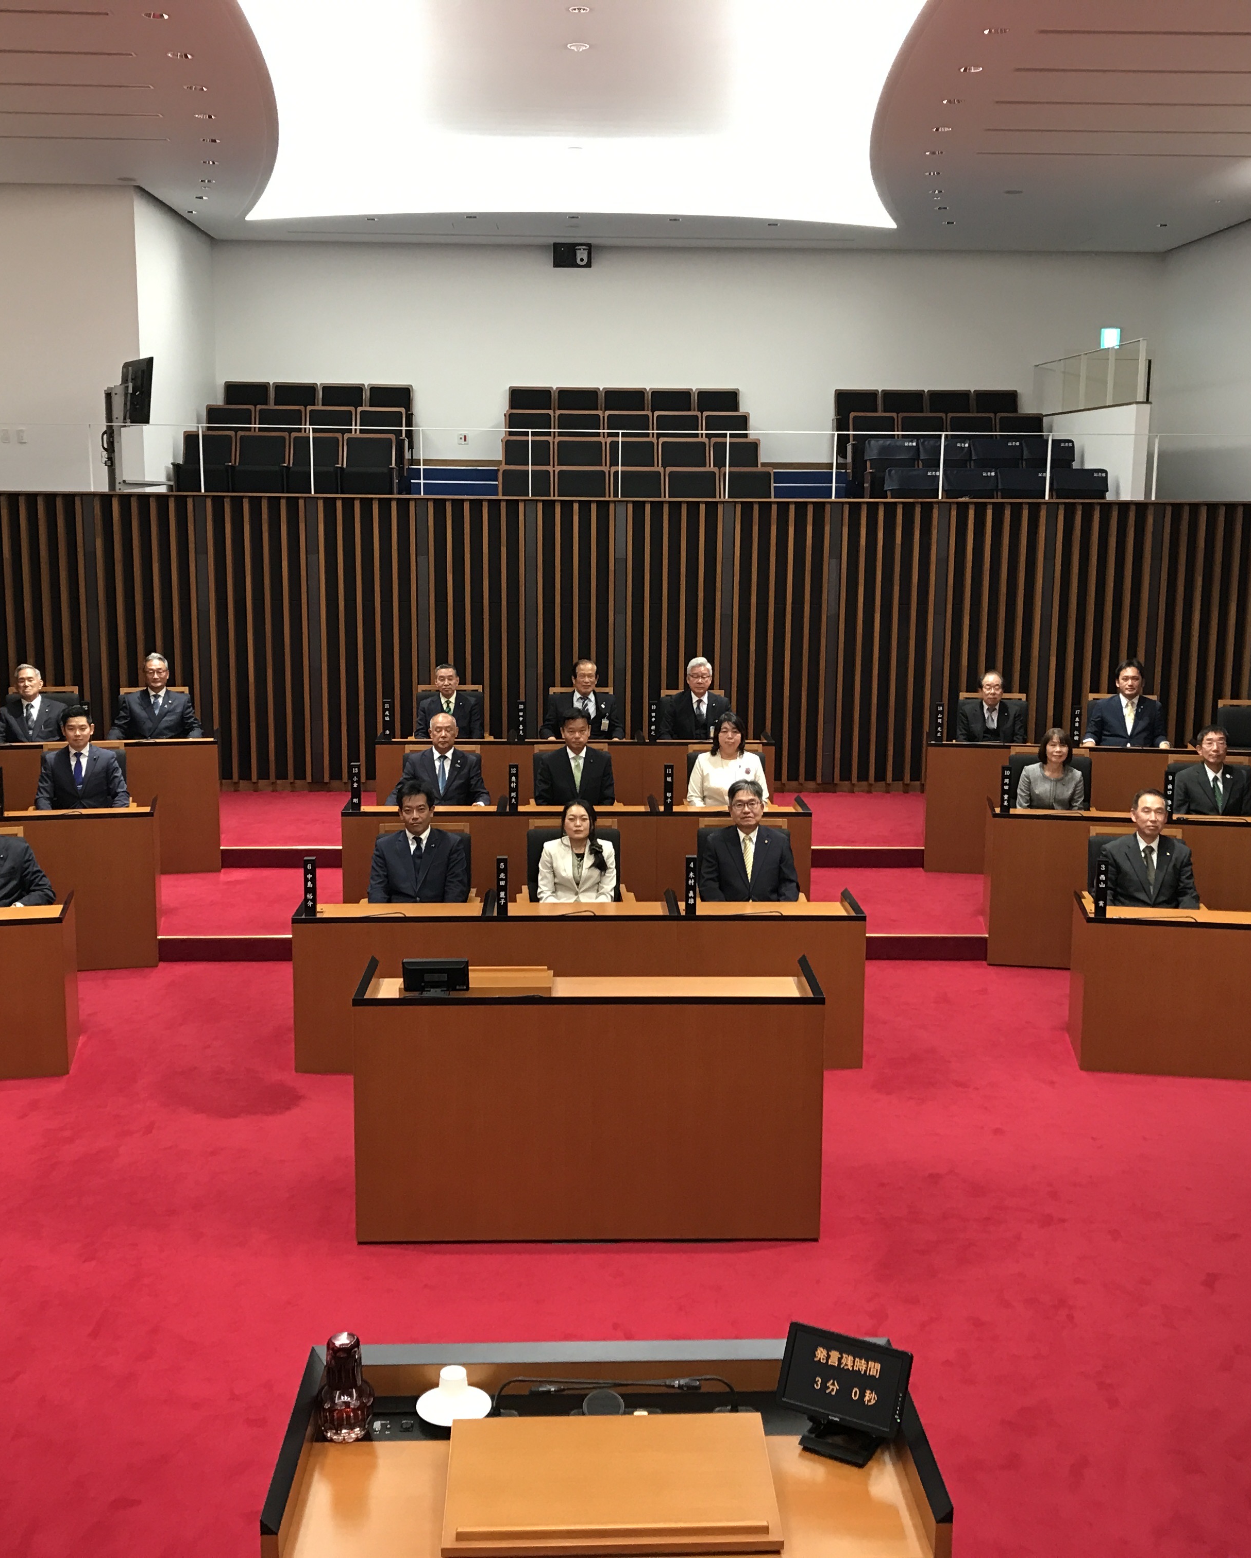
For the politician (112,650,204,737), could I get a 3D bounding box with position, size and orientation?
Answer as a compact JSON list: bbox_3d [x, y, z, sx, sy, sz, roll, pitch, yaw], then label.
[{"bbox_3d":[-3.425,-0.236,12.331,0.648,1.345,0.796,-2,10,-13],"label":"politician"}]

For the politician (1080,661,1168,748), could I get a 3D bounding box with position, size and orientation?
[{"bbox_3d":[3.615,-0.174,12.133,0.620,1.333,0.760,2,9,9],"label":"politician"}]

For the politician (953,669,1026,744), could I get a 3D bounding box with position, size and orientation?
[{"bbox_3d":[2.737,-0.176,12.624,0.528,1.239,0.796,2,10,10],"label":"politician"}]

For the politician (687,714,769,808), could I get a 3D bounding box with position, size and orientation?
[{"bbox_3d":[0.639,0.255,10.329,0.500,1.260,0.750,0,9,0],"label":"politician"}]

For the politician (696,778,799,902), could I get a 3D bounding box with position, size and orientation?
[{"bbox_3d":[0.650,0.685,8.802,0.544,1.301,0.760,0,9,-2],"label":"politician"}]

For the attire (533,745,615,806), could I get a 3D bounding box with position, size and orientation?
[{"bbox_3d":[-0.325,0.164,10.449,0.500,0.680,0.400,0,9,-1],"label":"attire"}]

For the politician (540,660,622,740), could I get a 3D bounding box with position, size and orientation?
[{"bbox_3d":[-0.327,-0.220,12.564,0.586,1.290,0.796,0,10,-2],"label":"politician"}]

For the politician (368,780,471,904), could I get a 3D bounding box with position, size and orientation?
[{"bbox_3d":[-1.085,0.689,8.755,0.538,1.291,0.760,0,9,-2],"label":"politician"}]

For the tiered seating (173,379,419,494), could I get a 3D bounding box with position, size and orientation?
[{"bbox_3d":[-3.340,-3.404,17.445,2.200,1.570,2.650,-1,9,-6],"label":"tiered seating"}]

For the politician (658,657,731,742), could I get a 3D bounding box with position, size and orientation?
[{"bbox_3d":[0.516,-0.198,12.072,0.520,1.290,0.750,0,9,-1],"label":"politician"}]

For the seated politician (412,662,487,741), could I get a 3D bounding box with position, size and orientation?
[{"bbox_3d":[-1.325,-0.214,12.529,0.534,1.272,0.796,0,10,-2],"label":"seated politician"}]

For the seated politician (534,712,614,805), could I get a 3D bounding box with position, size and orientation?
[{"bbox_3d":[-0.321,0.245,10.300,0.520,1.280,0.750,0,9,-1],"label":"seated politician"}]

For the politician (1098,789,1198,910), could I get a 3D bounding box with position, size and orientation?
[{"bbox_3d":[2.704,0.735,8.669,0.514,1.266,0.760,2,9,9],"label":"politician"}]

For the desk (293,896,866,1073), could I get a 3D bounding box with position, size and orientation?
[{"bbox_3d":[-0.225,1.000,8.469,2.770,0.776,0.609,0,9,-2],"label":"desk"}]

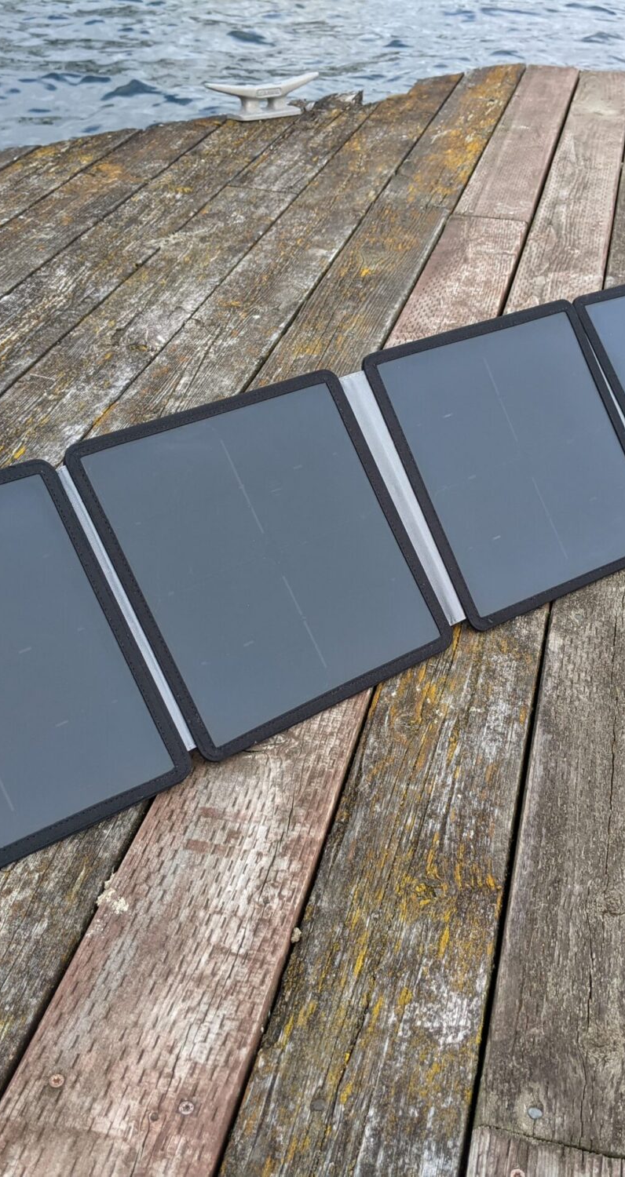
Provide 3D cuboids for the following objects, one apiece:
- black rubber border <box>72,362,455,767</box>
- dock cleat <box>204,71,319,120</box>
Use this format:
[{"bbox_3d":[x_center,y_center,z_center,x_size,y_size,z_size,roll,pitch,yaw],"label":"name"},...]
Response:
[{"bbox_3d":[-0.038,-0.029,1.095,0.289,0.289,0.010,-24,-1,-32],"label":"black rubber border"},{"bbox_3d":[-0.107,-1.114,2.769,0.294,0.081,0.067,-17,39,-26],"label":"dock cleat"}]

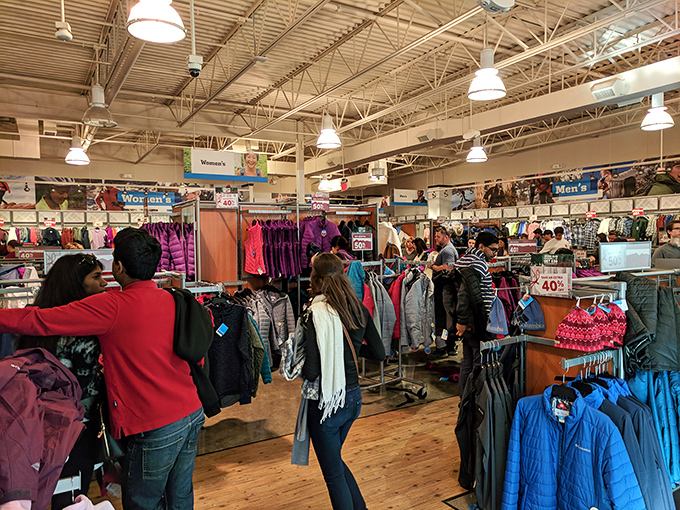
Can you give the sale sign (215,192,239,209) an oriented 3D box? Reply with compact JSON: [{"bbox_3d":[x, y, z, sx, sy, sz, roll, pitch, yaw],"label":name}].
[{"bbox_3d":[-1.366,-0.658,6.200,0.280,0.180,0.015,-2,2,-31],"label":"sale sign"}]

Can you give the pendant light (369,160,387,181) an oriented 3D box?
[{"bbox_3d":[1.310,-2.912,17.600,0.580,0.680,0.580,-1,1,0],"label":"pendant light"}]

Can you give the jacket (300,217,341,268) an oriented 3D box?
[{"bbox_3d":[-0.248,-0.159,6.500,0.500,0.660,0.220,-2,2,-31],"label":"jacket"}]

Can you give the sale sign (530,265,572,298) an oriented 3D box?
[{"bbox_3d":[1.230,0.156,2.970,0.015,0.180,0.280,-2,2,-31],"label":"sale sign"}]

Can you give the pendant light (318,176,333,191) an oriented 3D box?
[{"bbox_3d":[-0.585,-2.884,20.600,0.560,0.600,0.560,-1,1,0],"label":"pendant light"}]

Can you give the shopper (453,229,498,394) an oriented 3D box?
[{"bbox_3d":[1.296,0.598,4.850,0.420,1.710,0.500,0,2,13],"label":"shopper"}]

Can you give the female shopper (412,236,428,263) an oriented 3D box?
[{"bbox_3d":[1.388,0.538,8.700,0.360,1.640,0.450,0,2,18],"label":"female shopper"}]

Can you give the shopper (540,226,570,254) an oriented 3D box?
[{"bbox_3d":[3.688,0.436,8.700,0.550,1.770,0.400,0,2,22],"label":"shopper"}]

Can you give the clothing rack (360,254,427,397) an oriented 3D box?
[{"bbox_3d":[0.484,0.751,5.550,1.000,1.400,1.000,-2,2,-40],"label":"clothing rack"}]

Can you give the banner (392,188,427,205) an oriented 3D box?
[{"bbox_3d":[2.069,-1.711,15.200,1.380,0.480,0.060,-2,2,-31],"label":"banner"}]

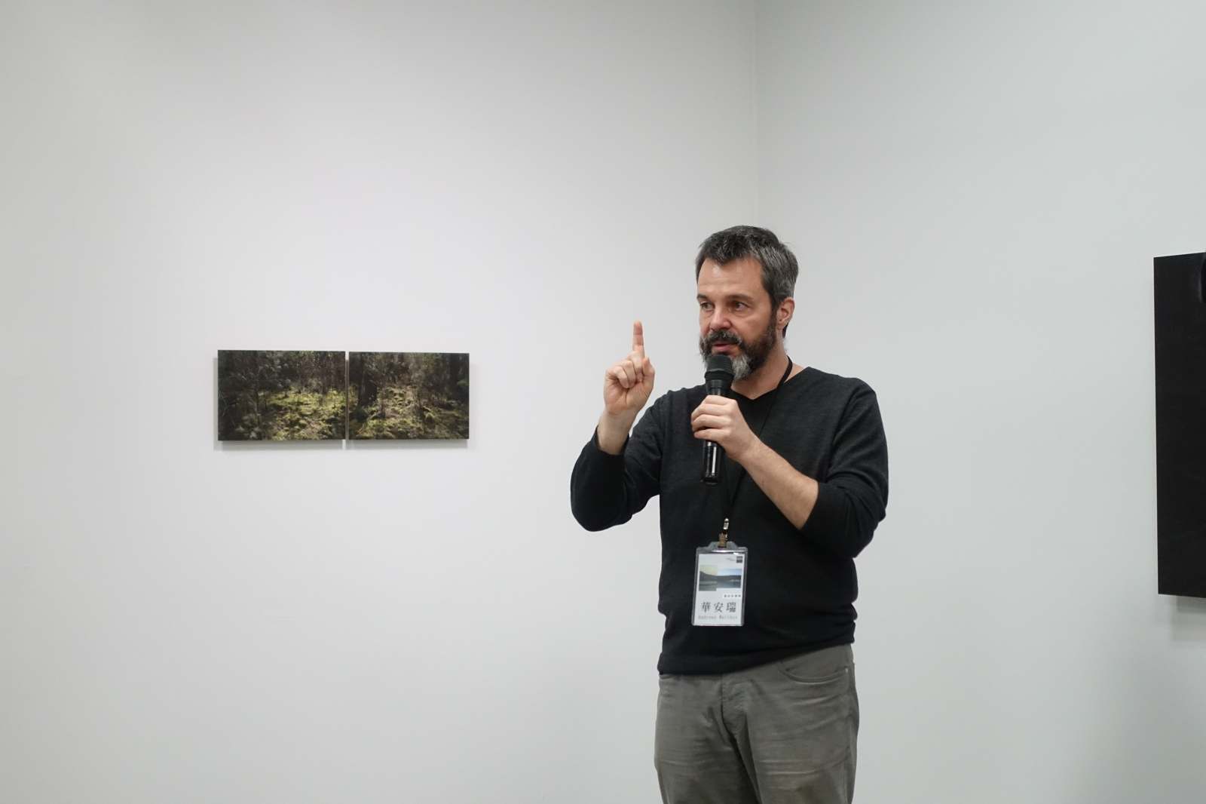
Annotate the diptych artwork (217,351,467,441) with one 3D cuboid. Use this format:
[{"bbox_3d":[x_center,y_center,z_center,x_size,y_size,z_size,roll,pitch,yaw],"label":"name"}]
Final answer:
[{"bbox_3d":[-0.650,-0.015,5.739,0.674,0.222,0.026,0,-1,-28],"label":"diptych artwork"}]

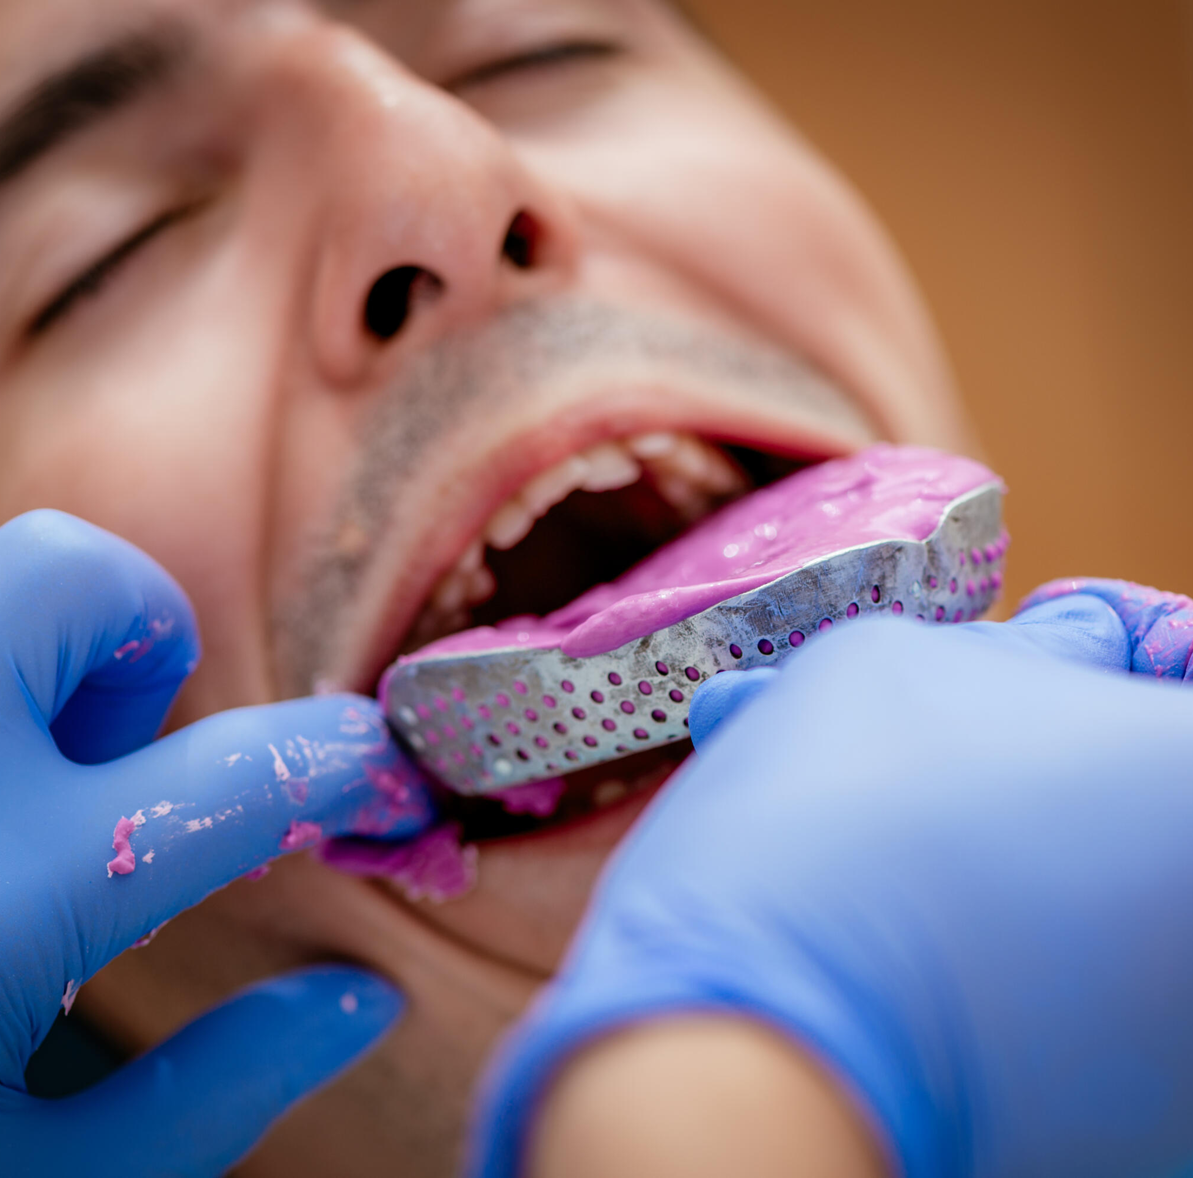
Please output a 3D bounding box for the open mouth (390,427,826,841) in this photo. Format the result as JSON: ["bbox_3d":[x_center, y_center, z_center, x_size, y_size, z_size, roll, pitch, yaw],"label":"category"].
[{"bbox_3d":[0.001,0.006,0.637,0.062,0.035,0.048,-26,65,-14],"label":"open mouth"}]

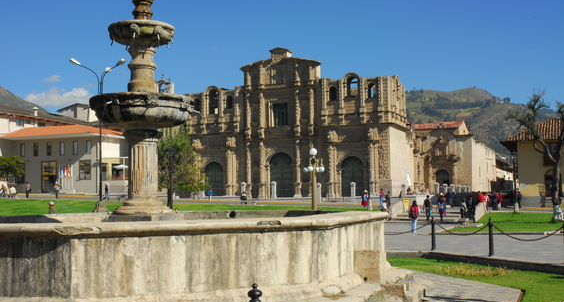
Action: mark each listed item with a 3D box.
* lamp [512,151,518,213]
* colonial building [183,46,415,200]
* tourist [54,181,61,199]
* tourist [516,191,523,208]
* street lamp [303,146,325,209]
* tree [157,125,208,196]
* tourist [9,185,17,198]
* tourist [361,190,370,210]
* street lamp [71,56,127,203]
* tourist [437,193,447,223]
[{"bbox_3d":[16.145,2.126,46.500,0.480,4.322,0.480,-1,-4,0],"label":"lamp"},{"bbox_3d":[5.766,-2.820,100.471,29.000,19.500,30.000,-3,-5,24],"label":"colonial building"},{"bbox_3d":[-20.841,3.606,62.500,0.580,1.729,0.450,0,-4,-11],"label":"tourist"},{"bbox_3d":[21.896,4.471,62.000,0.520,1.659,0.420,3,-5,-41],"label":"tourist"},{"bbox_3d":[1.750,2.025,37.000,1.200,4.300,1.200,-1,-4,0],"label":"street lamp"},{"bbox_3d":[-8.471,1.124,54.000,5.200,6.700,5.200,-3,-5,24],"label":"tree"},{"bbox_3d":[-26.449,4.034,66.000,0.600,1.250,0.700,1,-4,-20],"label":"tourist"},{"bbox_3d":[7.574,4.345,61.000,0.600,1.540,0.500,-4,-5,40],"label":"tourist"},{"bbox_3d":[-9.959,-0.850,36.300,3.050,8.286,2.900,-1,-4,0],"label":"street lamp"},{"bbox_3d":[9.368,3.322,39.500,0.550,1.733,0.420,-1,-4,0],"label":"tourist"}]

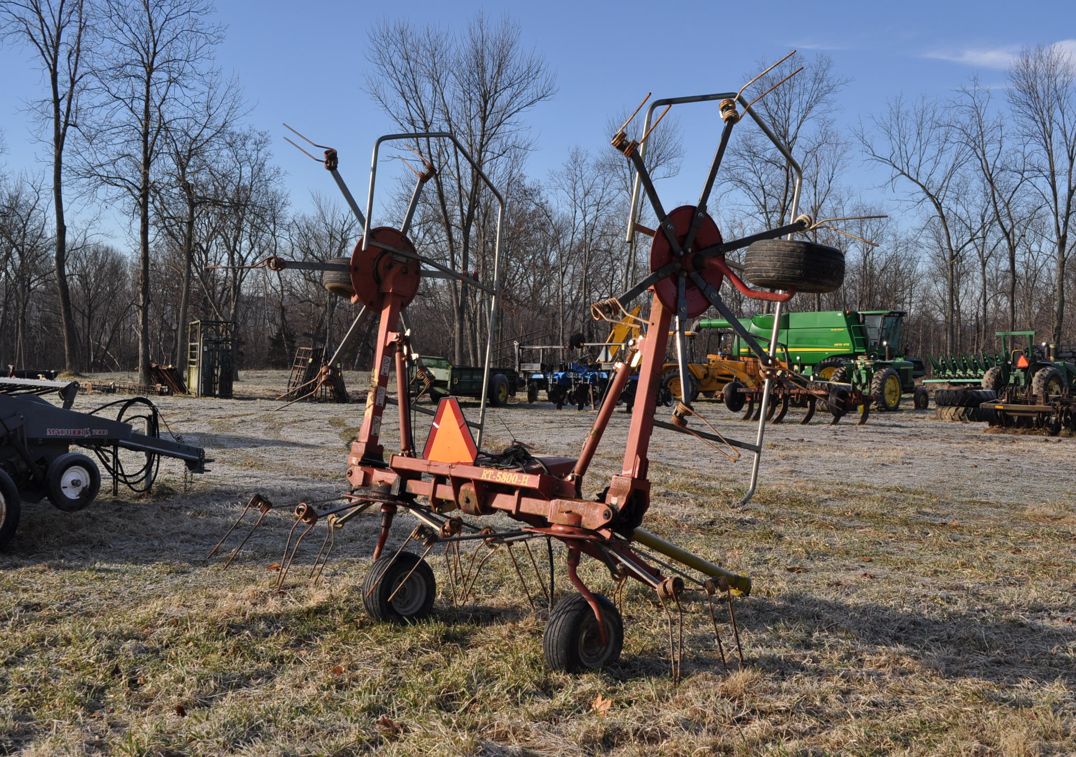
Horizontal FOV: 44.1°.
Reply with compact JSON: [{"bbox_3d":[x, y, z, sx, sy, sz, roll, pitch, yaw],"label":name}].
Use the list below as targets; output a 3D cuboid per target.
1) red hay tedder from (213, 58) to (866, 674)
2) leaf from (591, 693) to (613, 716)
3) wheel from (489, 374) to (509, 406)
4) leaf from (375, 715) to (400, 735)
[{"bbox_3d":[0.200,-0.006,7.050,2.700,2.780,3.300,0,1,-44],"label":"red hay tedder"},{"bbox_3d":[0.270,1.373,5.595,0.088,0.085,0.060,1,1,3],"label":"leaf"},{"bbox_3d":[-1.067,0.335,37.000,0.240,0.900,0.900,2,1,26],"label":"wheel"},{"bbox_3d":[-0.594,1.367,5.242,0.092,0.075,0.065,1,1,-6],"label":"leaf"}]

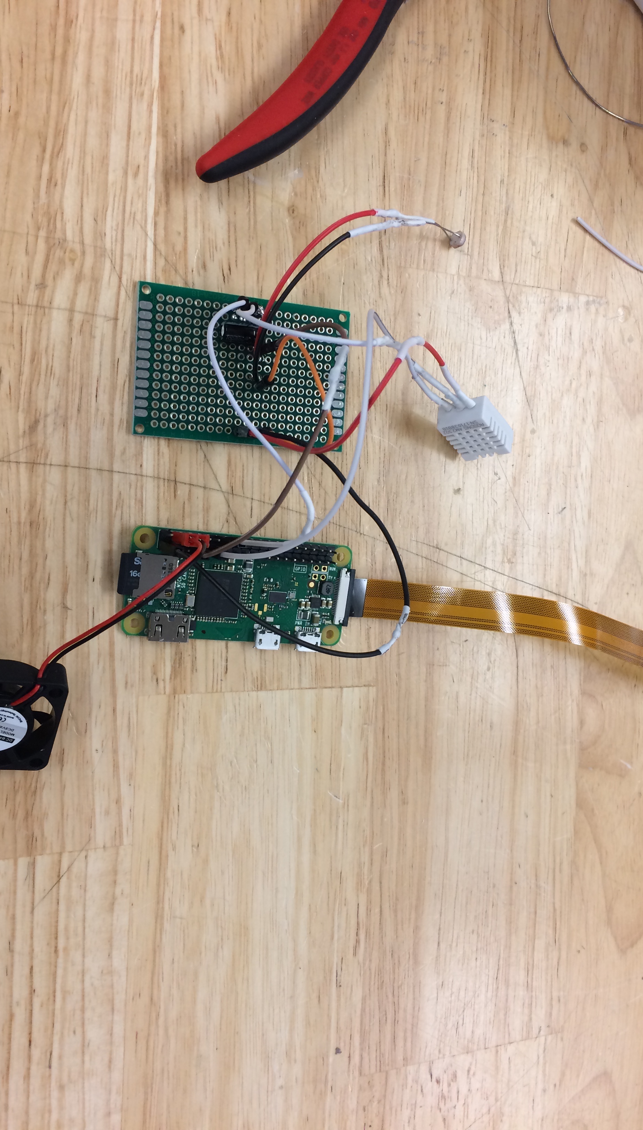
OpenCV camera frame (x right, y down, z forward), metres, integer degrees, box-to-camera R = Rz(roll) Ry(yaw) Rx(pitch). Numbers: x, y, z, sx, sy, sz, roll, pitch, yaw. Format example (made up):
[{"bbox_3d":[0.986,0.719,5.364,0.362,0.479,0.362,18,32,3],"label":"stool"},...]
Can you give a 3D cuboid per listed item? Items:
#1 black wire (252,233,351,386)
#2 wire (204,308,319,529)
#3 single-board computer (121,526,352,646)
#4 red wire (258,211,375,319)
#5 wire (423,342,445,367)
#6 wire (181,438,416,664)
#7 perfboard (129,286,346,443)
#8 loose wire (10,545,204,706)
[{"bbox_3d":[-0.008,-0.070,0.252,0.009,0.019,0.044,29,83,-22],"label":"black wire"},{"bbox_3d":[-0.017,-0.037,0.251,0.016,0.009,0.064,-21,102,-20],"label":"wire"},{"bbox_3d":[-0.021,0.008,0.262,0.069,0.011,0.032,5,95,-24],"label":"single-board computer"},{"bbox_3d":[-0.002,-0.082,0.251,0.044,0.012,0.007,-48,110,-13],"label":"red wire"},{"bbox_3d":[0.032,-0.059,0.266,0.011,0.004,0.002,40,79,-21],"label":"wire"},{"bbox_3d":[0.000,0.002,0.262,0.059,0.011,0.047,46,76,-19],"label":"wire"},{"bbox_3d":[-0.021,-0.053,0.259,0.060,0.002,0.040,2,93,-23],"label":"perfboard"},{"bbox_3d":[-0.051,0.014,0.234,0.060,0.017,0.005,-38,107,-16],"label":"loose wire"}]

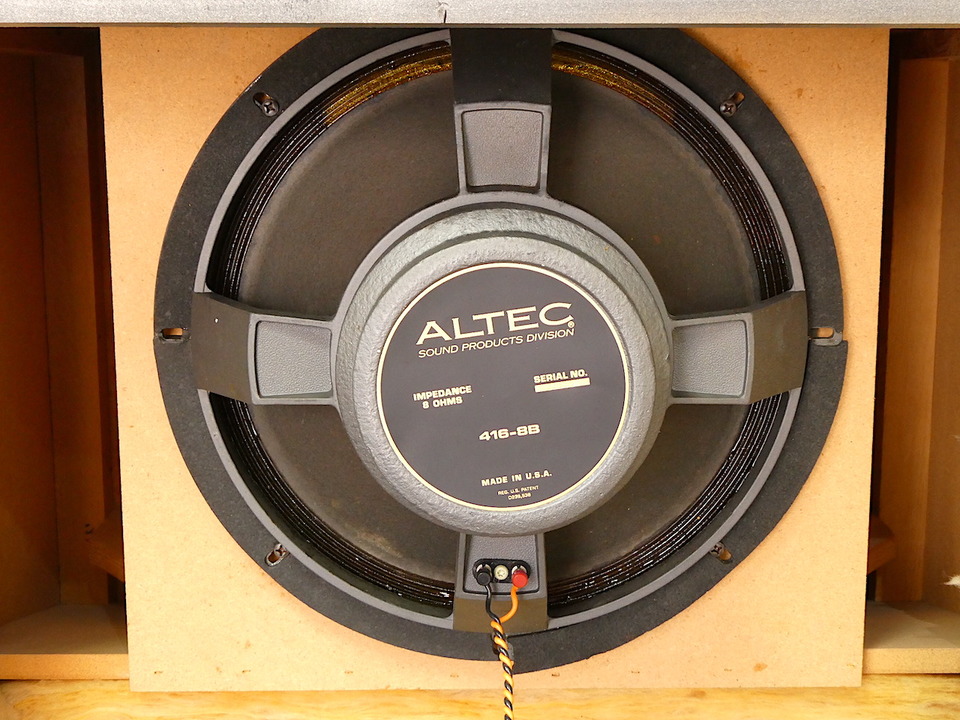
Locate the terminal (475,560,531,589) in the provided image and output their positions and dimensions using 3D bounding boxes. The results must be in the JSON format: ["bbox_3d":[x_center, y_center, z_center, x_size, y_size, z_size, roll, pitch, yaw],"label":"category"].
[{"bbox_3d":[0.012,0.117,0.748,0.030,0.015,0.011,0,21,0],"label":"terminal"}]

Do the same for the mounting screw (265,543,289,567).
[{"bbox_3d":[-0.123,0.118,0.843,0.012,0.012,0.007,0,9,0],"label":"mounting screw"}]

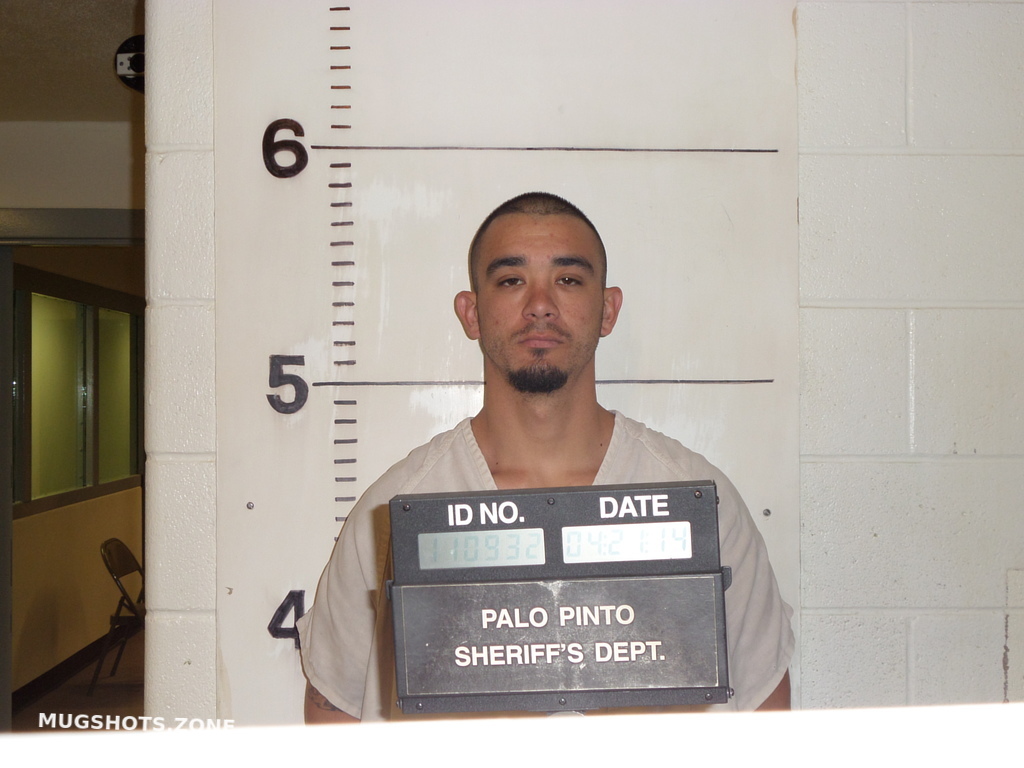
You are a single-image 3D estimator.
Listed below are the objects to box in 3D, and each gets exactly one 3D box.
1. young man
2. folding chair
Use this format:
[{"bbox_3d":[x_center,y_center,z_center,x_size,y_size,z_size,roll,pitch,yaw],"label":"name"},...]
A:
[{"bbox_3d":[0.040,0.650,1.375,0.560,1.740,0.370,0,0,0],"label":"young man"},{"bbox_3d":[-1.845,1.145,6.300,0.490,0.750,0.460,0,0,0],"label":"folding chair"}]

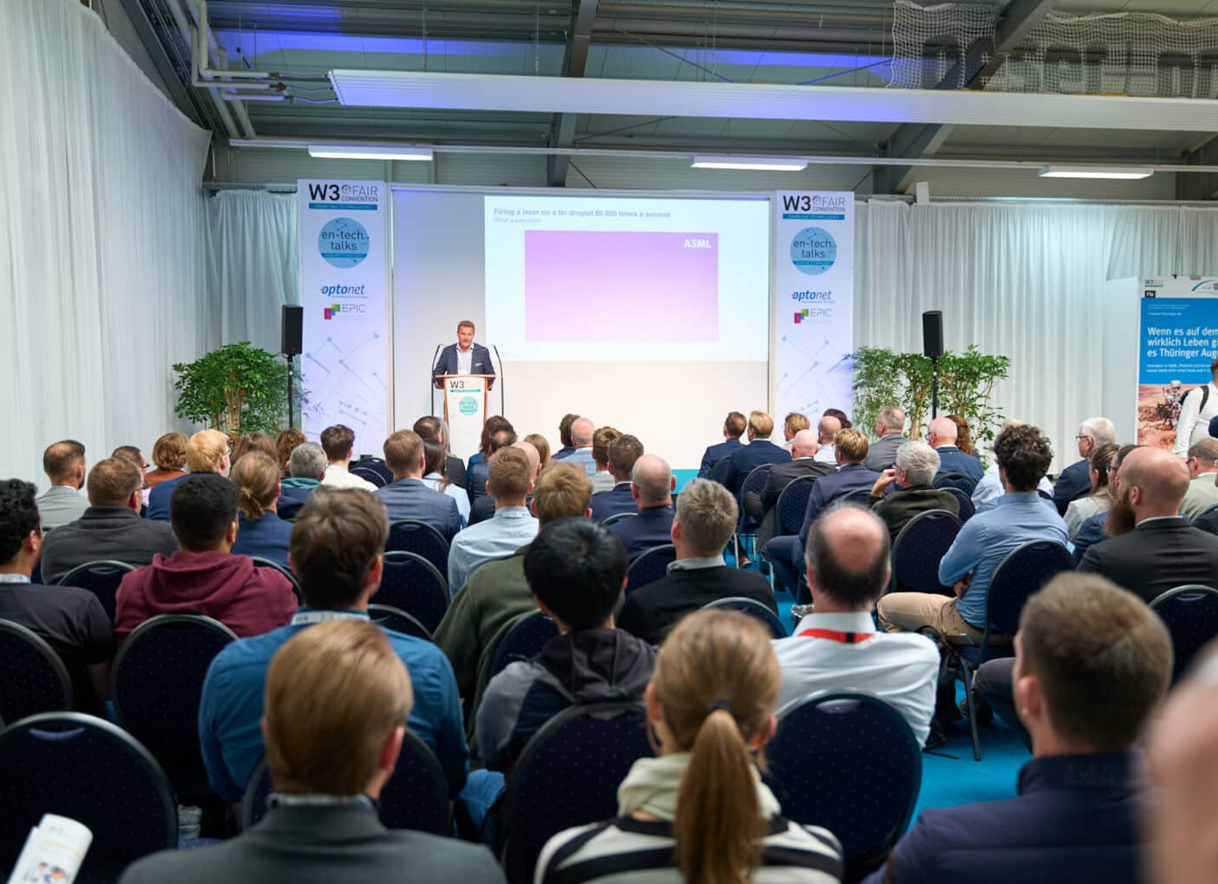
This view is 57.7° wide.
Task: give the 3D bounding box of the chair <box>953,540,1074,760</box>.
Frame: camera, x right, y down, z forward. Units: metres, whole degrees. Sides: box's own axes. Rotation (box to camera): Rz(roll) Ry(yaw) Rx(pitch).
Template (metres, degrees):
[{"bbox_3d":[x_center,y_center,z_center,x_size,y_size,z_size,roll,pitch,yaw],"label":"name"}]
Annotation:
[{"bbox_3d":[1.794,0.863,4.982,0.450,0.920,0.560,-1,3,-11],"label":"chair"}]

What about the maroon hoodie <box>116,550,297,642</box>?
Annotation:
[{"bbox_3d":[-1.250,0.620,3.436,0.530,0.571,0.360,0,3,-3],"label":"maroon hoodie"}]

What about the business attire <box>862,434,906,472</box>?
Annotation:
[{"bbox_3d":[2.337,0.265,9.081,0.520,0.680,0.420,-1,3,-15],"label":"business attire"}]

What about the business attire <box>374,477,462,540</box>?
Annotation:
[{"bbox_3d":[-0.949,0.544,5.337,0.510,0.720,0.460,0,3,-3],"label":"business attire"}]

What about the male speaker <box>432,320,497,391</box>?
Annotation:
[{"bbox_3d":[-1.425,-0.328,10.899,0.600,1.740,0.420,0,3,-5],"label":"male speaker"}]

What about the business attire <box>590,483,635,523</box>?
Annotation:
[{"bbox_3d":[0.085,0.486,5.889,0.520,0.620,0.380,-1,3,-9],"label":"business attire"}]

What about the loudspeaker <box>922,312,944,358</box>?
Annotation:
[{"bbox_3d":[3.499,-1.161,11.955,0.220,0.480,0.230,2,11,30],"label":"loudspeaker"}]

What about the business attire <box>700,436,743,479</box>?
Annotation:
[{"bbox_3d":[1.092,0.254,10.032,0.540,0.620,0.400,-1,4,-18],"label":"business attire"}]

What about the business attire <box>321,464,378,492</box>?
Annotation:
[{"bbox_3d":[-1.608,0.442,6.537,0.520,0.660,0.420,0,3,-3],"label":"business attire"}]

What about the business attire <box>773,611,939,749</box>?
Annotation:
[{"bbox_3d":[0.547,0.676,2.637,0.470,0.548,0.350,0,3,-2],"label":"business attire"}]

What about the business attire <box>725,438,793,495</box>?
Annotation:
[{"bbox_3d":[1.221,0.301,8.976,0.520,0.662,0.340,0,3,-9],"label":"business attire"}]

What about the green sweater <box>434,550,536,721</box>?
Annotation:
[{"bbox_3d":[-0.232,0.645,3.563,0.600,0.660,0.450,0,3,-5],"label":"green sweater"}]

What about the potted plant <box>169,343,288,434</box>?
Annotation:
[{"bbox_3d":[-4.100,-0.095,12.012,1.250,2.000,1.150,0,3,-7],"label":"potted plant"}]

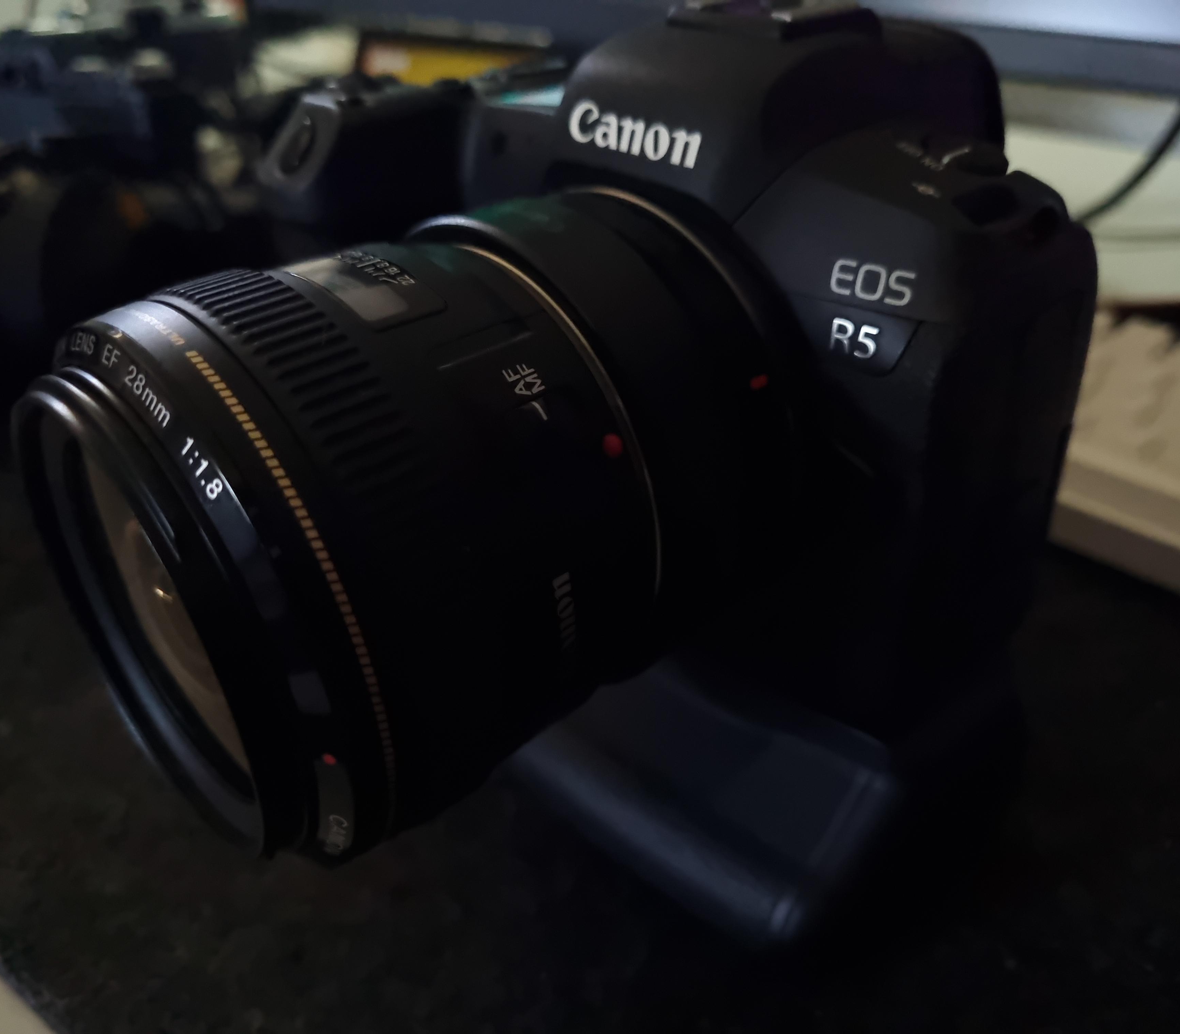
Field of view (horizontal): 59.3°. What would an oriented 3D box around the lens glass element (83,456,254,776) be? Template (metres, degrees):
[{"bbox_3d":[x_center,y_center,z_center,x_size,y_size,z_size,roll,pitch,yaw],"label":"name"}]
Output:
[{"bbox_3d":[-0.049,0.011,0.126,0.010,0.048,0.048,-28,41,-34],"label":"lens glass element"}]

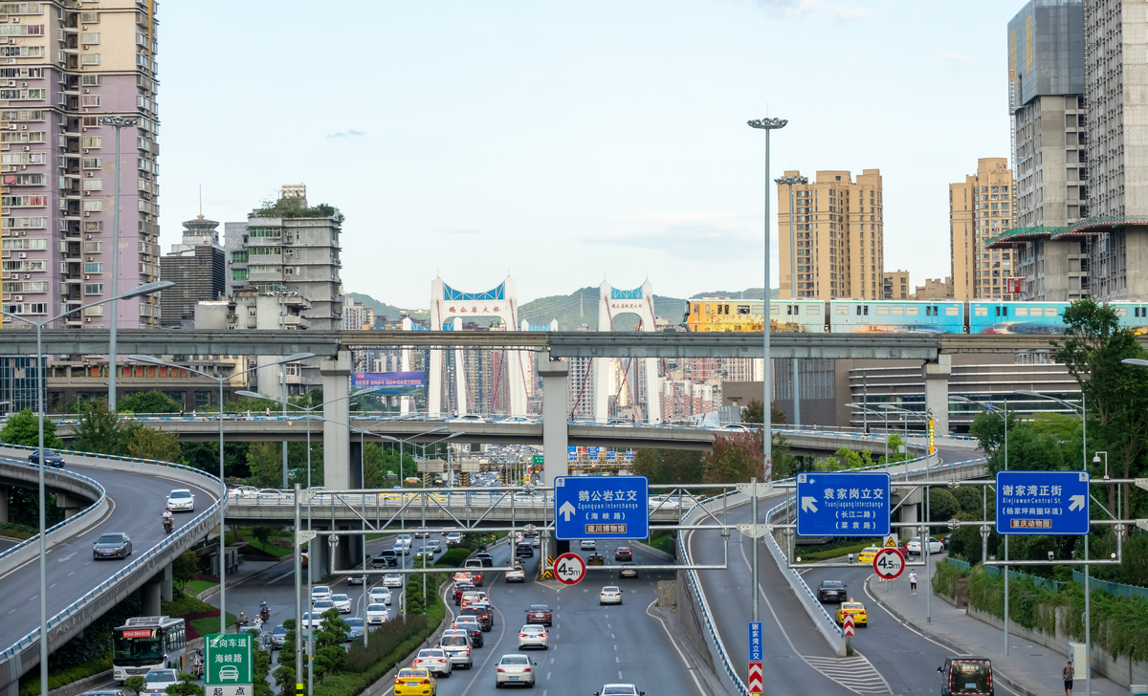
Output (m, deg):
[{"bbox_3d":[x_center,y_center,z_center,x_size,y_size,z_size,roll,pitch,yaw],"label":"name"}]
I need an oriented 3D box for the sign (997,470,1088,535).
[{"bbox_3d":[17.494,5.792,113.000,3.500,2.400,0.120,-1,-1,0],"label":"sign"}]

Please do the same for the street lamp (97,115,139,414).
[{"bbox_3d":[-41.601,-4.820,275.000,3.600,32.500,3.600,-1,-1,0],"label":"street lamp"}]

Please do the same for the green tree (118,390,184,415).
[{"bbox_3d":[-50.589,7.260,362.000,7.500,5.000,6.500,-1,-1,0],"label":"green tree"}]

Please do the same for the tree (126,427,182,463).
[{"bbox_3d":[-38.549,10.706,279.000,5.100,7.000,4.800,-1,-1,0],"label":"tree"}]

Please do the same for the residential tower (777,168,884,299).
[{"bbox_3d":[91.580,-25.411,1080.000,37.500,72.000,27.000,-1,-1,0],"label":"residential tower"}]

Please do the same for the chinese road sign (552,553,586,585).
[{"bbox_3d":[-0.145,8.371,114.500,1.200,1.200,0.060,-1,-1,0],"label":"chinese road sign"}]

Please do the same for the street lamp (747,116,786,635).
[{"bbox_3d":[18.207,-0.942,284.000,3.900,41.500,3.900,-1,-1,0],"label":"street lamp"}]

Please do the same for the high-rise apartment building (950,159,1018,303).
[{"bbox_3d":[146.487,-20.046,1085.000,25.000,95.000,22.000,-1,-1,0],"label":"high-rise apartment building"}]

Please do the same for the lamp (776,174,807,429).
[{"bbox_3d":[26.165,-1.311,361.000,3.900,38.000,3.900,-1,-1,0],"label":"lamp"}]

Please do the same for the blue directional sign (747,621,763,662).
[{"bbox_3d":[6.766,10.945,112.700,0.530,1.480,0.060,-1,-1,0],"label":"blue directional sign"}]

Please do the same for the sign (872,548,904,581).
[{"bbox_3d":[11.961,8.201,114.800,1.200,1.200,0.060,-1,-1,0],"label":"sign"}]

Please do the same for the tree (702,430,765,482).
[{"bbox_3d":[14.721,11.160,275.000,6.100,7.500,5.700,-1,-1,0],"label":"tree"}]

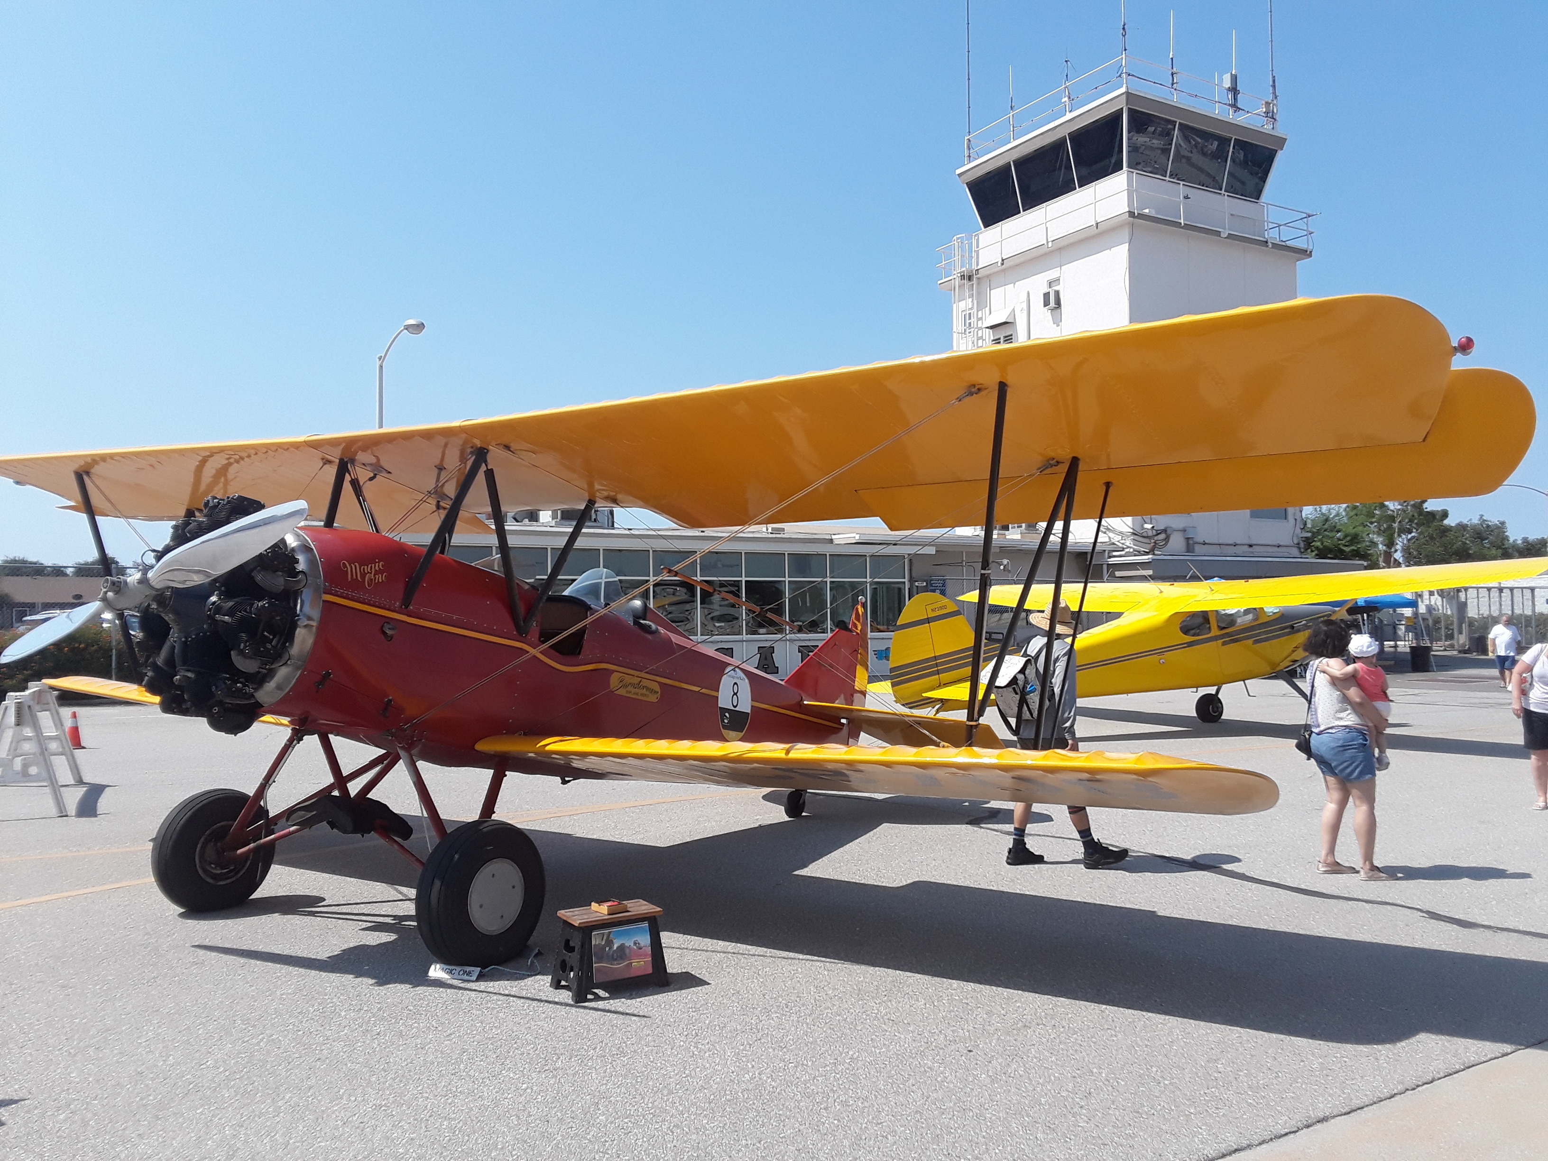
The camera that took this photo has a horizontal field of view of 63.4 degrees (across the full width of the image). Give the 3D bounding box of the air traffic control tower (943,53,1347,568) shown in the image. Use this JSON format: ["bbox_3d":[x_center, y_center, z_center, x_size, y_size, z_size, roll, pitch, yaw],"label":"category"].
[{"bbox_3d":[11.433,-6.009,41.377,8.029,17.698,8.655,1,-2,-31],"label":"air traffic control tower"}]

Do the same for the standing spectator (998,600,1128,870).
[{"bbox_3d":[1.893,0.993,8.202,0.720,1.730,0.520,1,-2,-30],"label":"standing spectator"}]

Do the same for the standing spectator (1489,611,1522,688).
[{"bbox_3d":[16.637,1.558,28.461,0.660,1.680,0.420,-1,-2,22],"label":"standing spectator"}]

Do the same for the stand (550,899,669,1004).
[{"bbox_3d":[-0.717,1.622,5.502,0.450,0.336,0.280,1,-2,-35],"label":"stand"}]

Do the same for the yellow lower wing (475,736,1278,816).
[{"bbox_3d":[0.426,0.969,6.205,3.958,0.180,1.429,-4,-17,34],"label":"yellow lower wing"}]

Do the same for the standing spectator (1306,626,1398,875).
[{"bbox_3d":[3.591,1.038,7.800,0.520,1.590,0.460,0,-2,-22],"label":"standing spectator"}]

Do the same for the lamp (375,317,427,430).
[{"bbox_3d":[-11.918,-2.724,40.309,1.500,11.390,0.350,0,-2,-16],"label":"lamp"}]

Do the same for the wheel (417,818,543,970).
[{"bbox_3d":[-1.368,1.470,5.877,0.270,0.675,0.675,-2,-2,33],"label":"wheel"}]

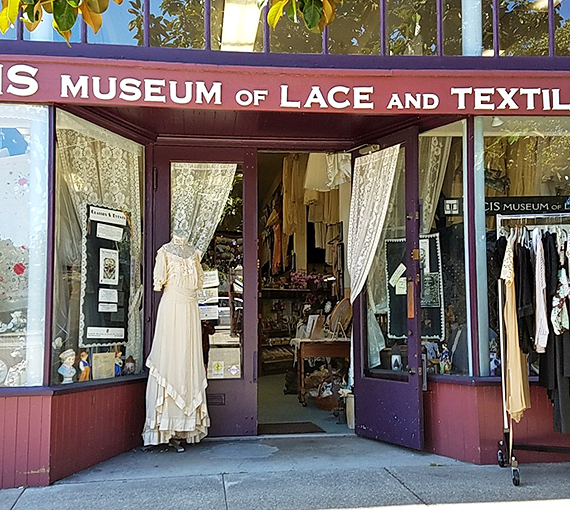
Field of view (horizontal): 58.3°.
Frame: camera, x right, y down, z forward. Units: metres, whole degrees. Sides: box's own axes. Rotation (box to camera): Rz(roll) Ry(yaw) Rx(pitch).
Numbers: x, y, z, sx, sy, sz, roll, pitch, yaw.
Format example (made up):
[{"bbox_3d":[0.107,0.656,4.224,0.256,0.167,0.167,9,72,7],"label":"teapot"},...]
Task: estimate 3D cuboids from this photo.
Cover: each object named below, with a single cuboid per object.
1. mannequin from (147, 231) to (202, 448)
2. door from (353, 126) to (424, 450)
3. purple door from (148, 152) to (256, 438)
[{"bbox_3d":[-0.795,0.635,3.706,0.400,1.553,0.330,2,-5,-27],"label":"mannequin"},{"bbox_3d":[0.757,0.240,3.839,0.055,2.259,0.777,2,-5,-29],"label":"door"},{"bbox_3d":[-0.620,0.259,4.008,0.804,2.260,0.060,1,-5,-9],"label":"purple door"}]

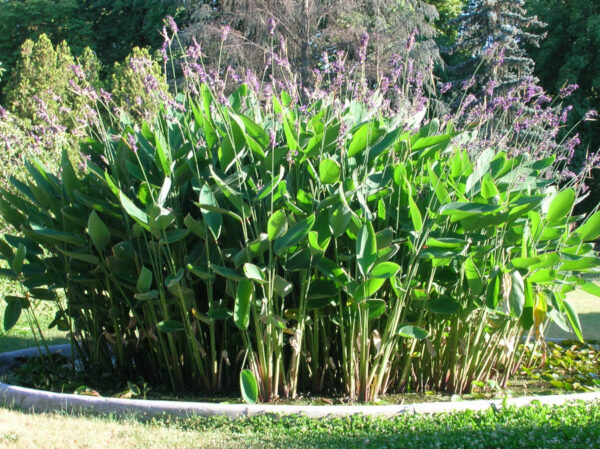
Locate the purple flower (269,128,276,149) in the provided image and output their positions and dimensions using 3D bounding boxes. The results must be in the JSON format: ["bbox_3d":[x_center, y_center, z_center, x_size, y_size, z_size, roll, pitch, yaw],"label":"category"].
[{"bbox_3d":[-0.218,-0.681,9.600,0.065,0.160,0.065,0,0,0],"label":"purple flower"}]

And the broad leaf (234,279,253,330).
[{"bbox_3d":[-0.420,0.601,9.100,0.130,0.400,0.060,5,-3,9],"label":"broad leaf"}]

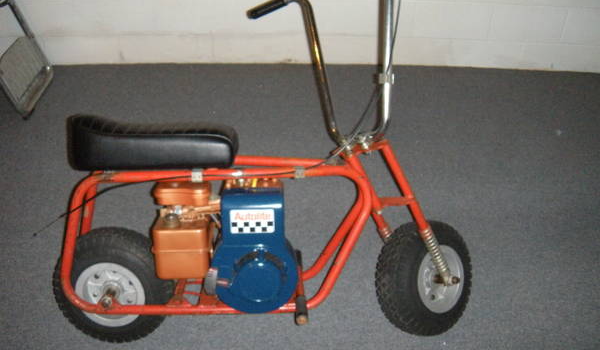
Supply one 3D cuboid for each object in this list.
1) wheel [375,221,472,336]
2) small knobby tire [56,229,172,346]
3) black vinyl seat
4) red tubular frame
[{"bbox_3d":[0.344,0.279,1.653,0.310,0.310,0.100,-17,8,-36],"label":"wheel"},{"bbox_3d":[-0.491,0.295,1.618,0.310,0.310,0.100,-1,15,-2],"label":"small knobby tire"},{"bbox_3d":[-0.355,-0.092,1.518,0.402,0.112,0.184,-1,15,-2],"label":"black vinyl seat"},{"bbox_3d":[-0.134,0.117,1.586,0.942,0.445,0.200,-1,15,-2],"label":"red tubular frame"}]

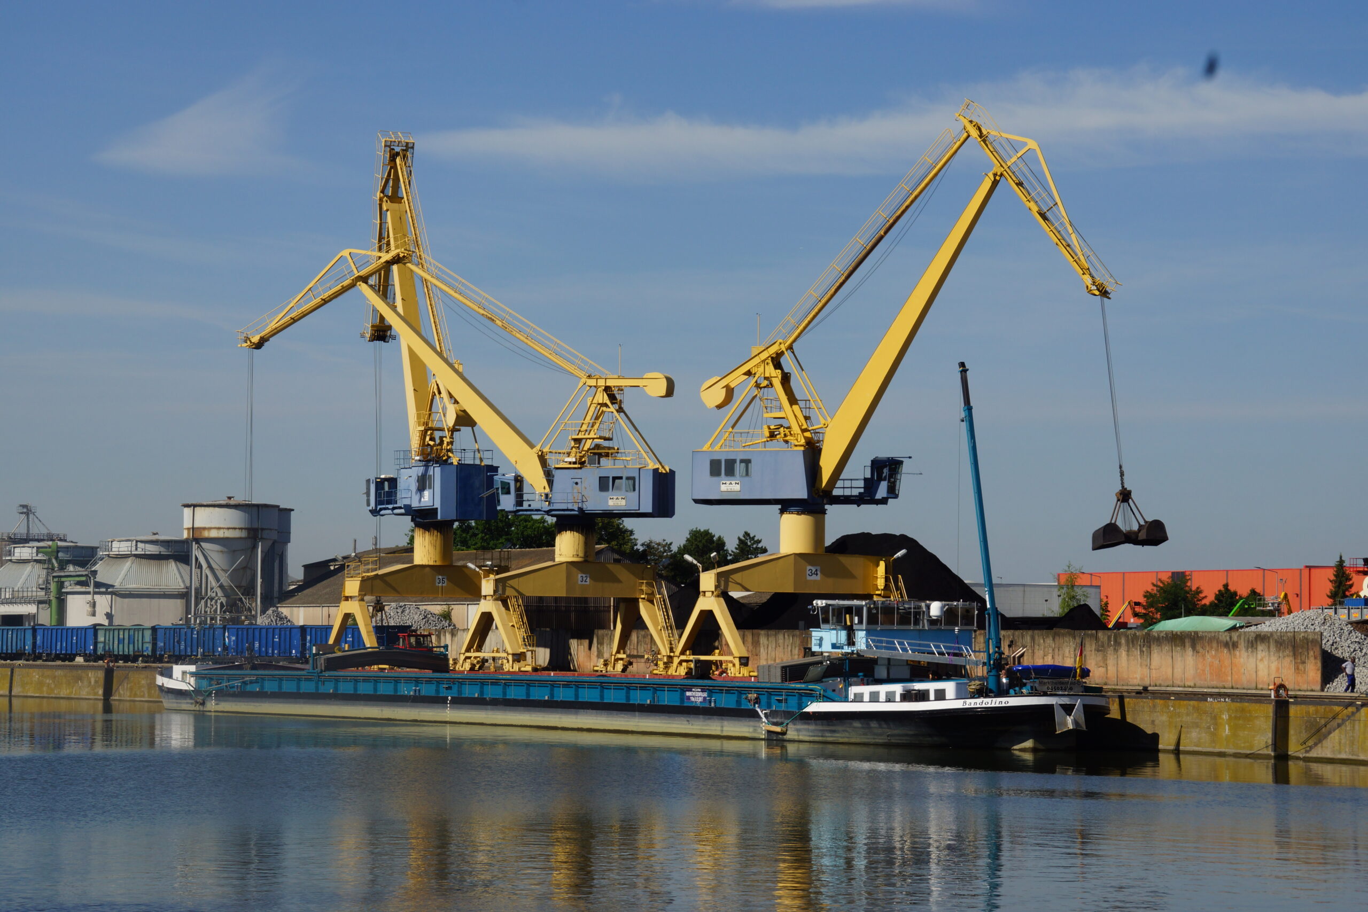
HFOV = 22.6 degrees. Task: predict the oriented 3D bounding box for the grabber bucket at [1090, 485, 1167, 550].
[{"bbox_3d":[25.117,3.525,192.960,3.700,3.300,2.000,-5,-3,-16],"label":"grabber bucket"}]

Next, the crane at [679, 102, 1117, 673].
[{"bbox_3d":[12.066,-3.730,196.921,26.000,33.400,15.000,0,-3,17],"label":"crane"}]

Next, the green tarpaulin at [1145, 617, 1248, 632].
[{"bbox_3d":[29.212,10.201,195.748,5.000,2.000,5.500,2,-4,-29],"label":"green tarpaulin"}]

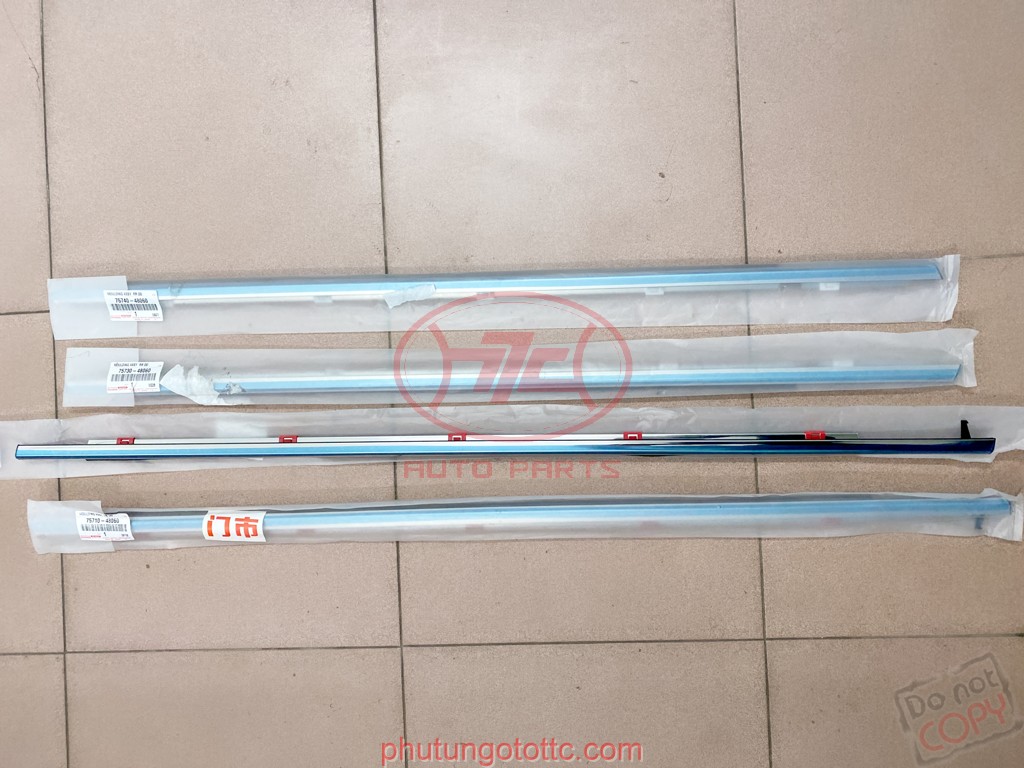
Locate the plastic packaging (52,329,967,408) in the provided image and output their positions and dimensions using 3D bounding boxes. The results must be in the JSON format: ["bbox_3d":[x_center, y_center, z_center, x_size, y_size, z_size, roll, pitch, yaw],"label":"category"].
[{"bbox_3d":[-0.015,-0.014,0.850,1.025,0.022,0.072,-1,89,5],"label":"plastic packaging"}]

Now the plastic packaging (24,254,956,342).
[{"bbox_3d":[-0.033,-0.095,0.852,1.026,0.022,0.072,-1,89,5],"label":"plastic packaging"}]

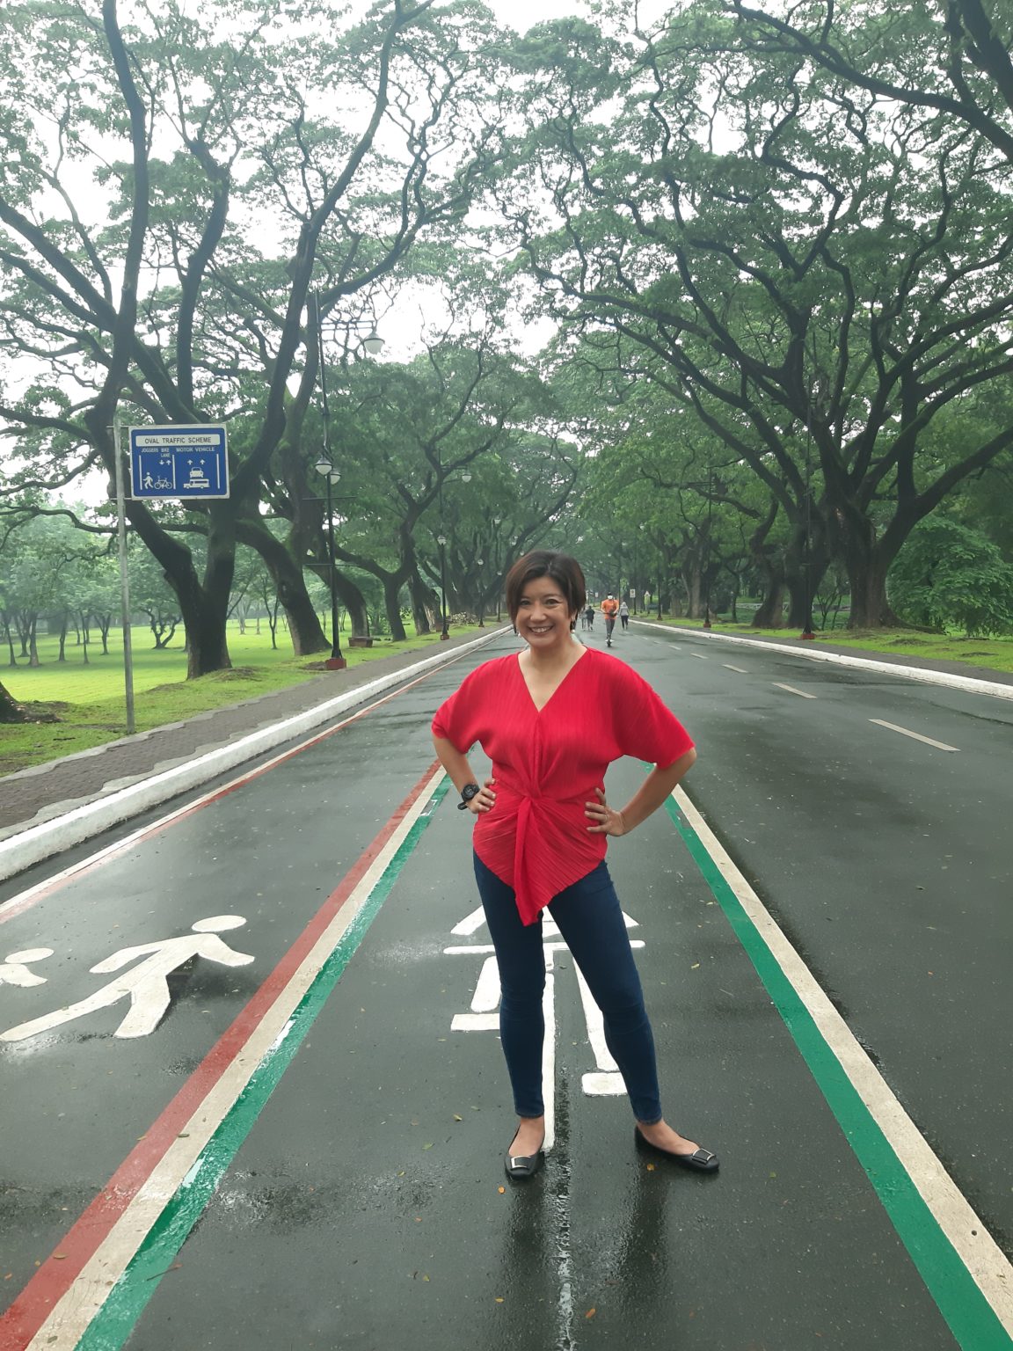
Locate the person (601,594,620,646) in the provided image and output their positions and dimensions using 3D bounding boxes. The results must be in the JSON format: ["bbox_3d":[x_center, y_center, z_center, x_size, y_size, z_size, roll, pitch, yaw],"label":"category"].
[{"bbox_3d":[3.500,-1.870,35.500,0.630,1.750,0.450,-1,4,3],"label":"person"}]

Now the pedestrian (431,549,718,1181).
[{"bbox_3d":[0.175,0.468,2.710,0.700,1.570,0.400,-1,4,7],"label":"pedestrian"}]

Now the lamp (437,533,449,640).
[{"bbox_3d":[-2.500,-3.530,41.600,0.460,4.250,0.460,-1,4,3],"label":"lamp"}]

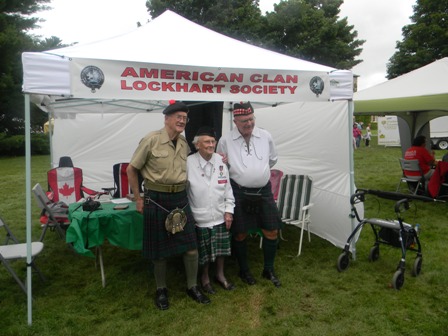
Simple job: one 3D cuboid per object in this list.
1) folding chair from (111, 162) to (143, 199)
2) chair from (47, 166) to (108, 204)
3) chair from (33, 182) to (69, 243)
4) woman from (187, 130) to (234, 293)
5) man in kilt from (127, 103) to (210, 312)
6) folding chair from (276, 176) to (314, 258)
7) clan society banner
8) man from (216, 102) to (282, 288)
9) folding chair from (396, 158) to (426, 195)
[{"bbox_3d":[-1.455,0.419,5.494,0.830,0.970,0.650,-2,7,-10],"label":"folding chair"},{"bbox_3d":[-2.125,0.422,5.139,0.850,1.060,0.650,-4,8,-30],"label":"chair"},{"bbox_3d":[-2.064,0.631,4.373,0.520,0.820,0.460,-3,7,-22],"label":"chair"},{"bbox_3d":[-0.136,0.387,3.360,0.460,1.500,0.360,-3,7,-18],"label":"woman"},{"bbox_3d":[-0.496,0.300,3.144,0.700,1.730,0.460,-3,7,-22],"label":"man in kilt"},{"bbox_3d":[0.796,0.573,4.450,0.560,0.860,0.620,4,8,37],"label":"folding chair"},{"bbox_3d":[-0.037,-0.756,3.235,2.440,0.300,0.030,-3,7,-24],"label":"clan society banner"},{"bbox_3d":[0.247,0.256,3.460,0.610,1.730,0.460,-1,7,-7],"label":"man"},{"bbox_3d":[3.946,0.224,7.454,0.520,0.800,0.460,-6,9,-42],"label":"folding chair"}]

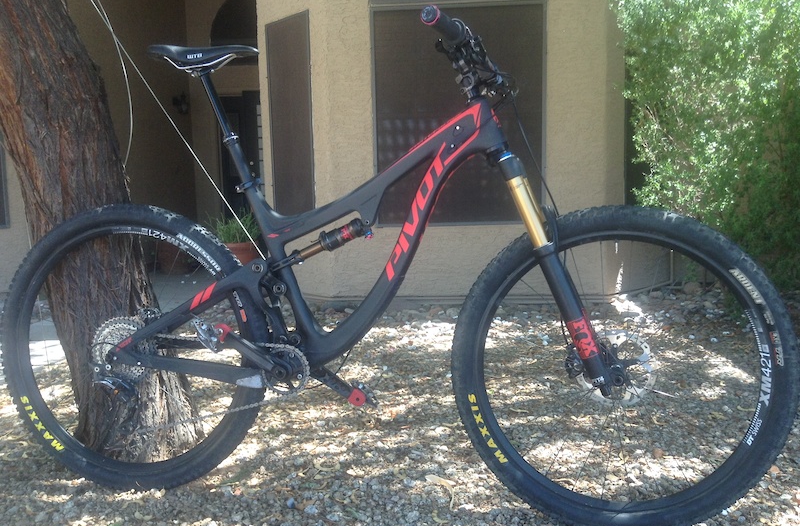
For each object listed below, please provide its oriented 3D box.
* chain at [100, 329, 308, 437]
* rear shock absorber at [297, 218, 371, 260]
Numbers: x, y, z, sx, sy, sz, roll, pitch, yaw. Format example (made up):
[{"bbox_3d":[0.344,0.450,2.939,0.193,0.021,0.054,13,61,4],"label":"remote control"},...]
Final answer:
[{"bbox_3d":[-0.480,0.302,1.855,0.548,0.266,0.040,1,5,11],"label":"chain"},{"bbox_3d":[-0.157,-0.051,1.810,0.199,0.062,0.055,-27,-1,12],"label":"rear shock absorber"}]

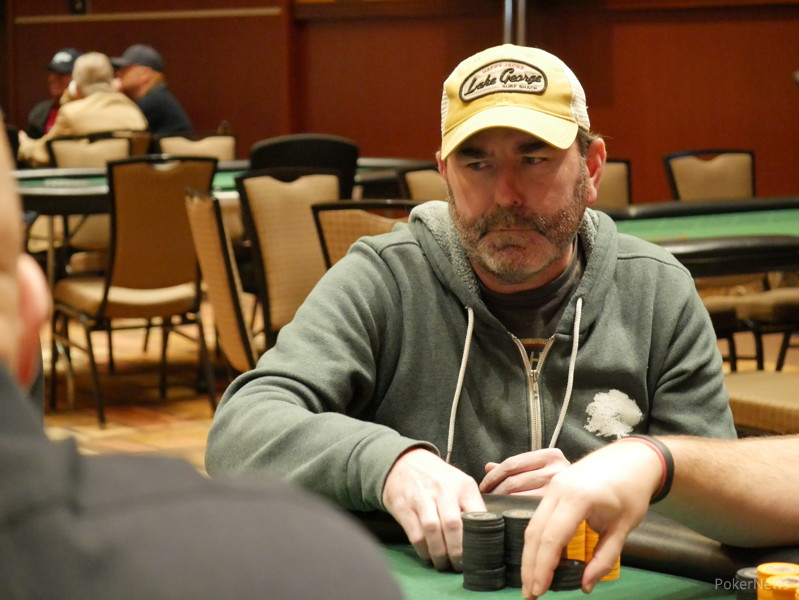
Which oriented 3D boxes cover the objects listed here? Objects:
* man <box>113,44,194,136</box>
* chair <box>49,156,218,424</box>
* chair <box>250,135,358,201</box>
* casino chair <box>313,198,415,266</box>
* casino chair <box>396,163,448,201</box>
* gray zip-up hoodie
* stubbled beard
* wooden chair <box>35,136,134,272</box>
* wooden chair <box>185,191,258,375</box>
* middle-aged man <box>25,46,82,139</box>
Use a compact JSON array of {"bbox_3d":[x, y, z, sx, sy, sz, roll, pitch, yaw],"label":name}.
[{"bbox_3d":[-1.347,-0.577,11.200,0.780,1.360,0.550,1,6,12],"label":"man"},{"bbox_3d":[-0.966,-0.068,8.327,0.460,0.940,0.600,-4,7,-27],"label":"chair"},{"bbox_3d":[-0.358,-0.121,8.534,0.470,0.990,0.560,-1,6,-6],"label":"chair"},{"bbox_3d":[0.121,0.209,5.586,0.460,0.940,0.600,3,7,30],"label":"casino chair"},{"bbox_3d":[0.332,0.067,6.920,0.460,0.940,0.600,-5,7,-33],"label":"casino chair"},{"bbox_3d":[0.087,0.181,2.452,0.560,0.560,0.430,0,6,7],"label":"gray zip-up hoodie"},{"bbox_3d":[0.127,-0.080,2.420,0.150,0.125,0.115,1,6,11],"label":"stubbled beard"},{"bbox_3d":[-1.307,-0.254,10.131,0.460,0.940,0.600,-3,7,-24],"label":"wooden chair"},{"bbox_3d":[-0.258,0.173,5.963,0.600,0.940,0.460,-2,6,-13],"label":"wooden chair"},{"bbox_3d":[-1.738,-0.615,11.698,0.520,1.340,0.750,1,6,15],"label":"middle-aged man"}]

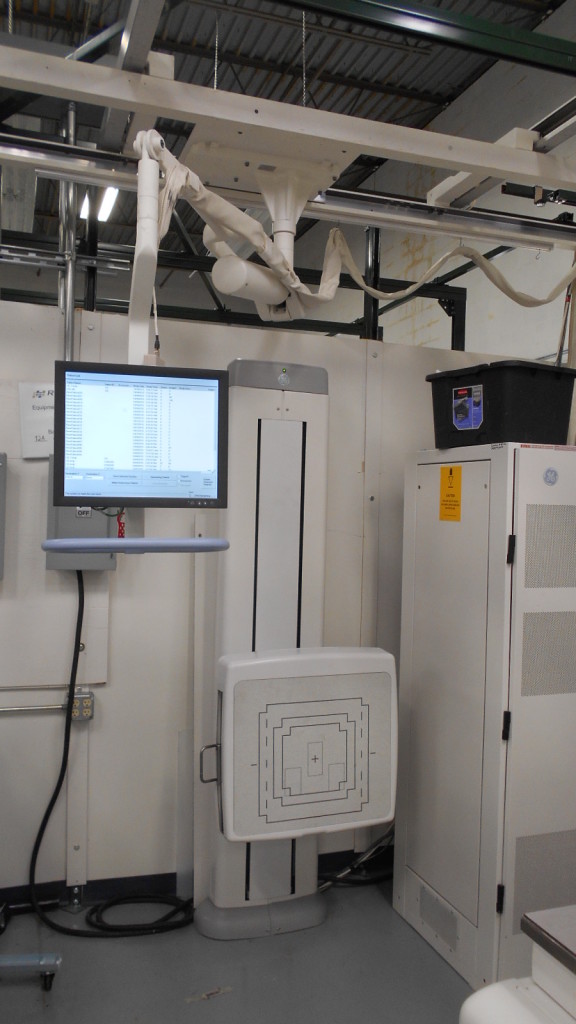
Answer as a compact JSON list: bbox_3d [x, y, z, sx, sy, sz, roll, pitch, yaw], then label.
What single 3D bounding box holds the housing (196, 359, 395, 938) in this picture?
[{"bbox_3d":[-0.036,0.530,2.998,0.700,2.262,0.700,1,0,-19],"label":"housing"}]

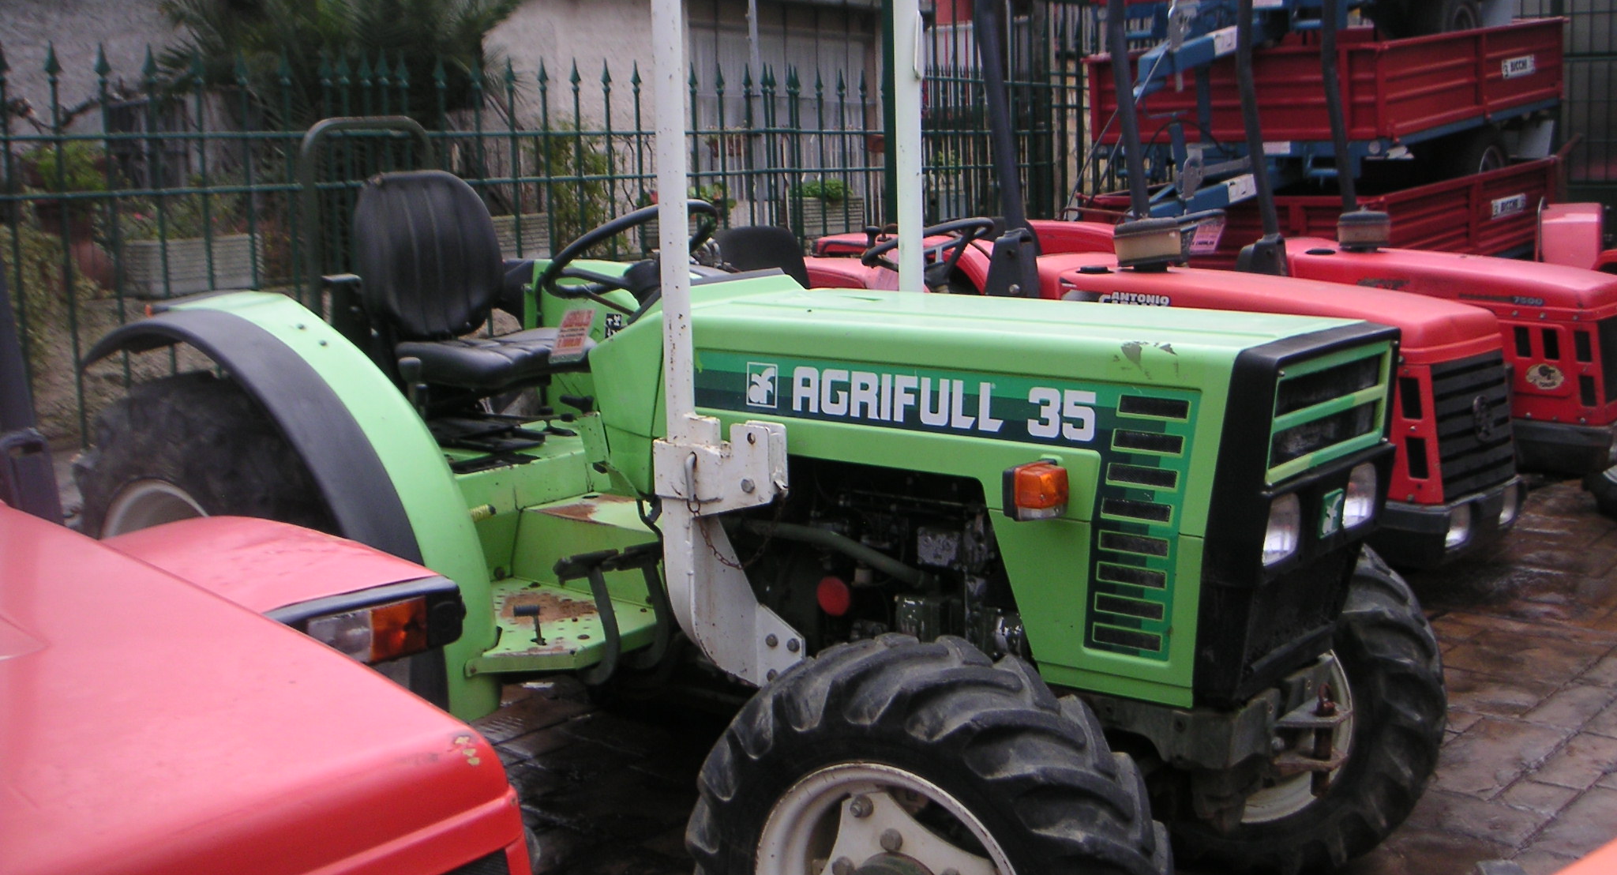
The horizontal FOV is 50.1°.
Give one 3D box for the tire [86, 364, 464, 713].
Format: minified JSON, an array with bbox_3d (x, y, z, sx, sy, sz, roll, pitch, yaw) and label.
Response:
[{"bbox_3d":[-1.194,0.402,3.545,1.081,1.081,0.256,7,13,41],"label":"tire"}]

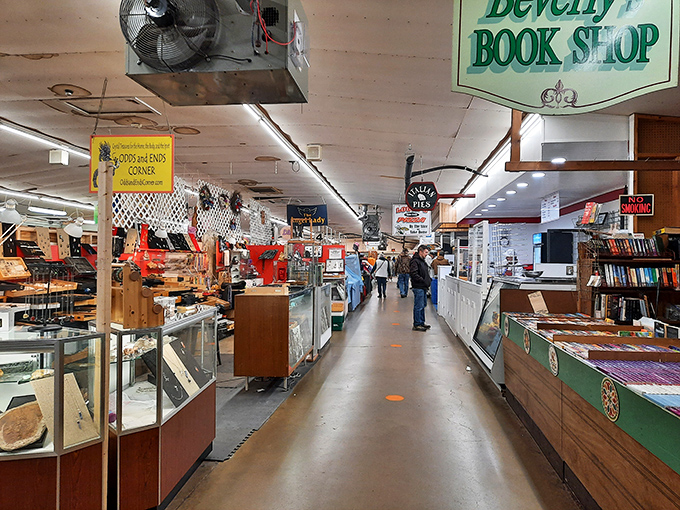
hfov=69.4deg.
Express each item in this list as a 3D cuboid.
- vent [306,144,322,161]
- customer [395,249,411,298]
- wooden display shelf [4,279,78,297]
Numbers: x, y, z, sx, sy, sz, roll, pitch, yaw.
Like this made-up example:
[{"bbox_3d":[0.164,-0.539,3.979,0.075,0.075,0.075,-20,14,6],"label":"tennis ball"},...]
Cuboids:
[{"bbox_3d":[-0.410,-1.640,7.880,0.240,0.240,0.140,0,0,7],"label":"vent"},{"bbox_3d":[2.280,0.660,17.800,0.550,1.790,0.340,0,0,7],"label":"customer"},{"bbox_3d":[-2.860,0.310,4.700,0.320,0.090,1.050,0,0,-2],"label":"wooden display shelf"}]

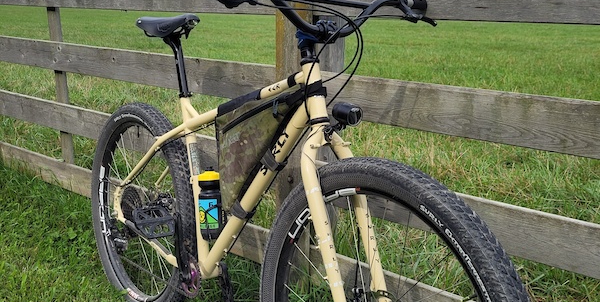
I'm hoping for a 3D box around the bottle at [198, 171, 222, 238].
[{"bbox_3d":[-0.257,0.154,1.741,0.073,0.200,0.073,-4,-4,-39],"label":"bottle"}]

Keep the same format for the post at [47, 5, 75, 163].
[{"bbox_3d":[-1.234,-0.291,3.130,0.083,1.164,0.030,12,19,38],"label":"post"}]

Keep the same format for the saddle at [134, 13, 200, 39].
[{"bbox_3d":[-0.382,-0.382,1.849,0.155,0.085,0.275,-4,14,-39],"label":"saddle"}]

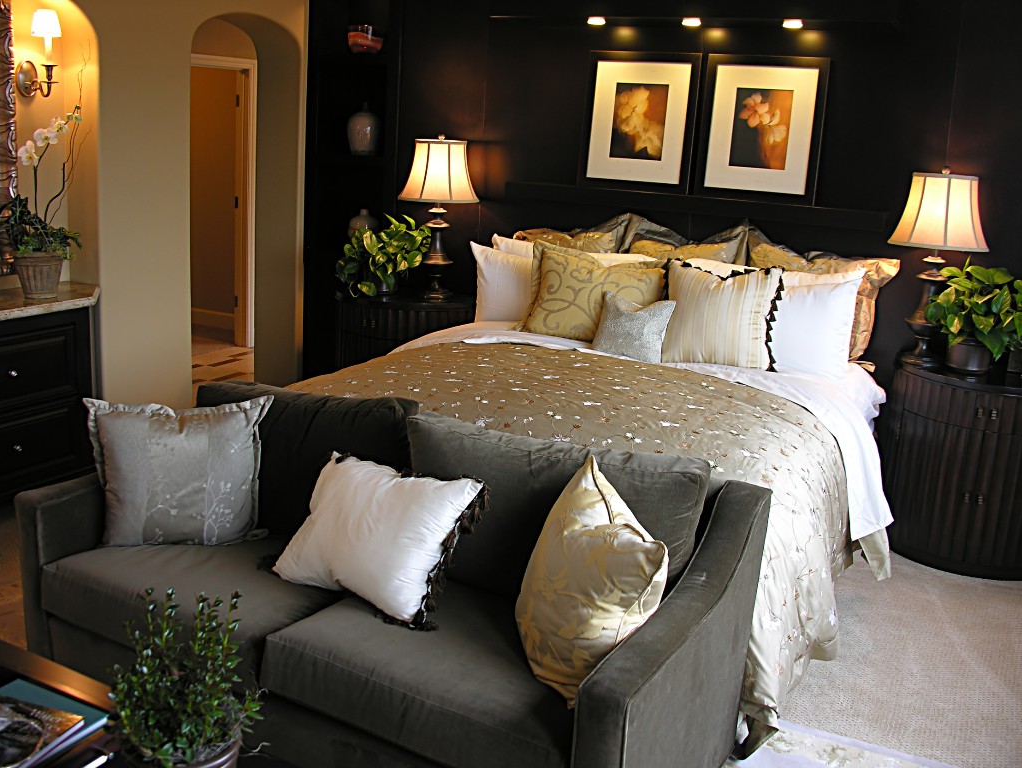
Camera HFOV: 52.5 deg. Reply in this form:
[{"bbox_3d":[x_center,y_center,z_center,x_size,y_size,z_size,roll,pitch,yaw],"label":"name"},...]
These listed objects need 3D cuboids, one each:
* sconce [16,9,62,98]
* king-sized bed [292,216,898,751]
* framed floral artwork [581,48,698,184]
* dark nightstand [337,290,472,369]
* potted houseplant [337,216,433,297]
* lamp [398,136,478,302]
[{"bbox_3d":[-1.981,-1.396,4.364,0.210,0.390,0.130,10,15,28],"label":"sconce"},{"bbox_3d":[0.247,0.057,3.884,2.160,1.200,2.080,10,15,28],"label":"king-sized bed"},{"bbox_3d":[0.570,-1.180,4.654,0.540,0.630,0.030,10,9,28],"label":"framed floral artwork"},{"bbox_3d":[-0.599,-0.077,5.325,0.870,0.760,0.500,10,15,28],"label":"dark nightstand"},{"bbox_3d":[-0.650,-0.655,5.276,0.470,0.420,0.440,3,13,-1],"label":"potted houseplant"},{"bbox_3d":[-0.366,-0.809,5.114,0.410,0.780,0.410,3,13,-1],"label":"lamp"}]

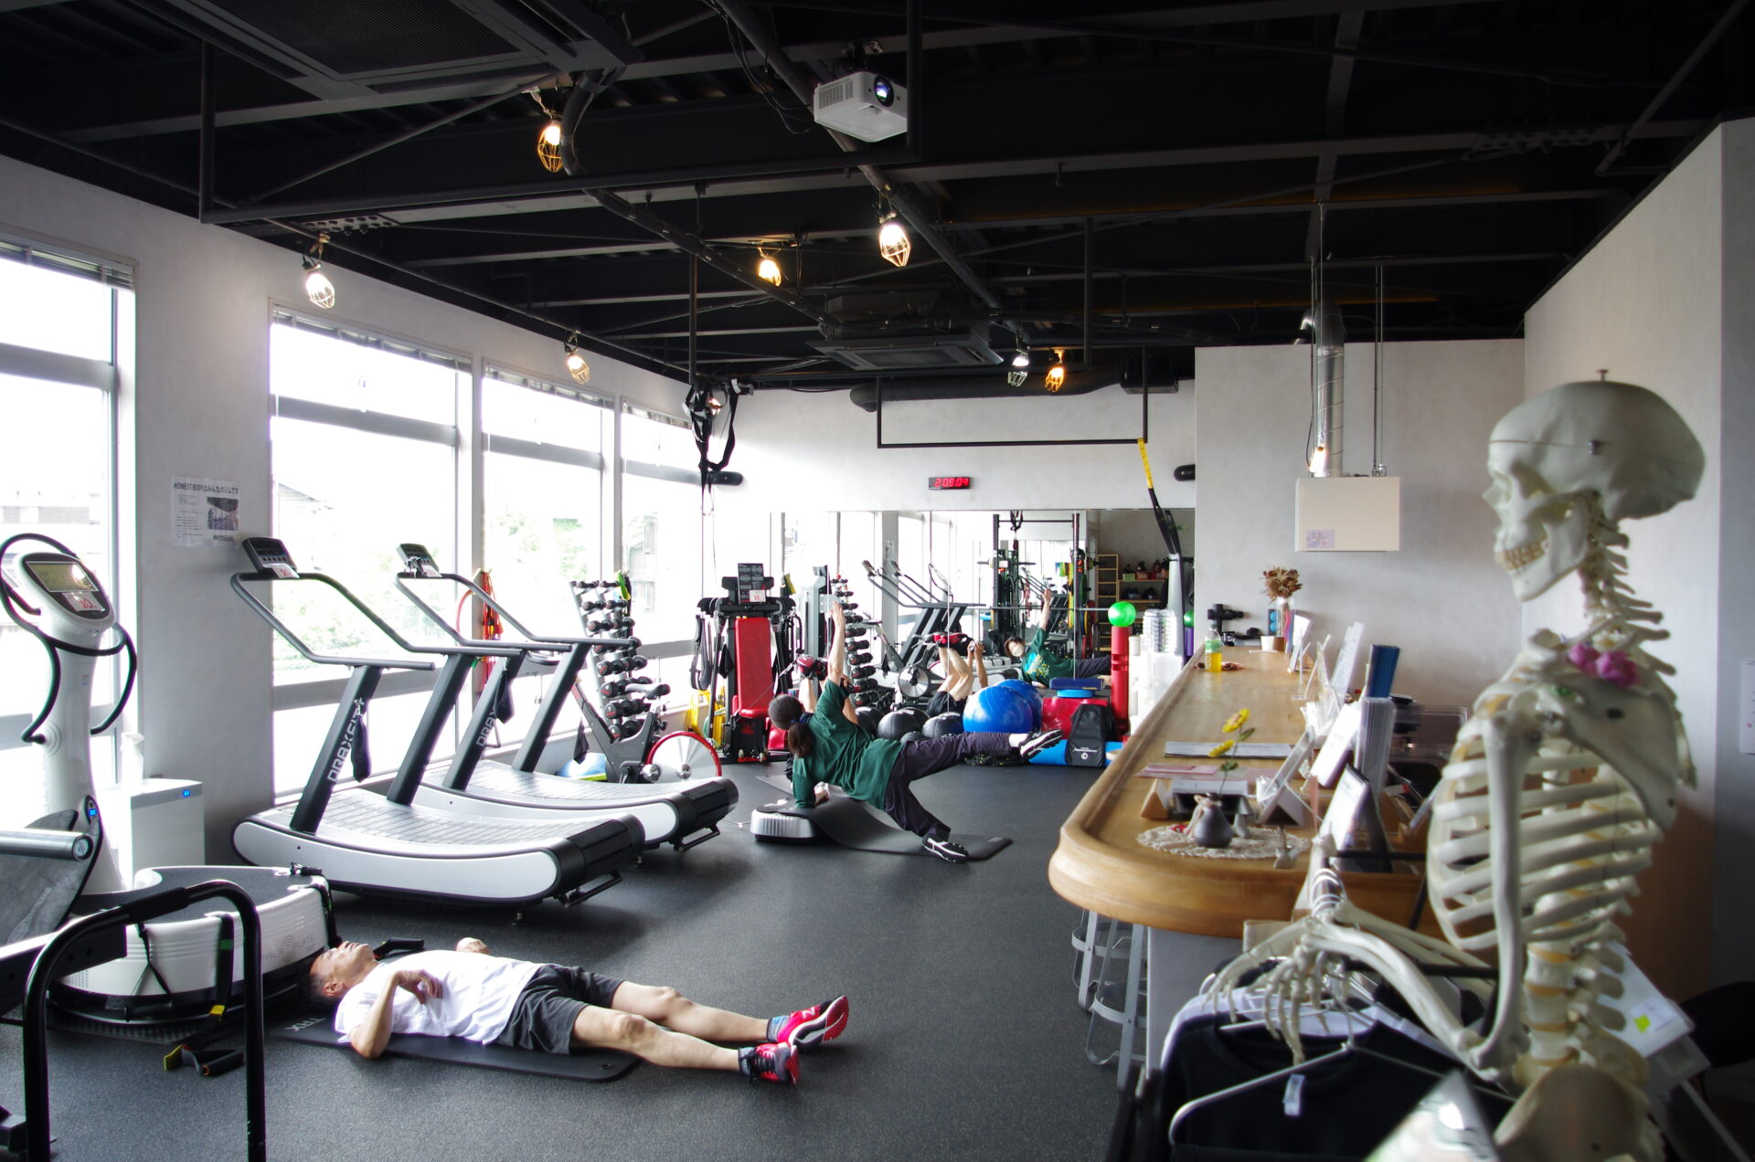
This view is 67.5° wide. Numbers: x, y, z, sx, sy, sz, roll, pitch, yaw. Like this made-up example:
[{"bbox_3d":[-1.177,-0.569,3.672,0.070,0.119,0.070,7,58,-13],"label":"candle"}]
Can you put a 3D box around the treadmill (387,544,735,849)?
[{"bbox_3d":[-1.700,0.594,7.016,1.780,1.580,0.810,0,0,16],"label":"treadmill"}]

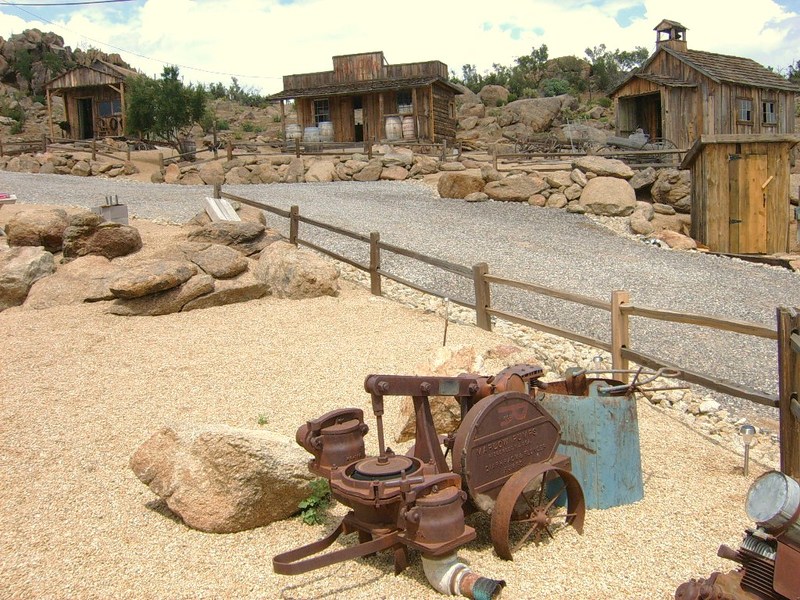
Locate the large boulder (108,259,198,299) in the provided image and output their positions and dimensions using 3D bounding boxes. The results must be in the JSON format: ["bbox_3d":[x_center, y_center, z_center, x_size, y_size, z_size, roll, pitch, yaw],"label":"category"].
[{"bbox_3d":[-3.337,-0.291,10.950,1.194,0.480,0.800,-4,6,-17],"label":"large boulder"}]

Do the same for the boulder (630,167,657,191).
[{"bbox_3d":[5.629,-2.797,18.700,0.589,0.520,0.550,-1,6,17],"label":"boulder"}]

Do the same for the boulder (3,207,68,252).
[{"bbox_3d":[-5.826,-1.133,13.000,1.020,0.680,0.800,-5,8,-24],"label":"boulder"}]

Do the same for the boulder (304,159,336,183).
[{"bbox_3d":[-2.457,-3.987,25.000,0.950,0.700,0.700,-3,7,-6],"label":"boulder"}]

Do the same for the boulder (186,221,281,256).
[{"bbox_3d":[-3.088,-1.122,15.000,1.700,0.550,1.100,-4,10,-11],"label":"boulder"}]

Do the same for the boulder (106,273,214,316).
[{"bbox_3d":[-3.155,-0.073,10.700,1.374,0.570,0.850,-4,6,-16],"label":"boulder"}]

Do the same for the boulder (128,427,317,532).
[{"bbox_3d":[-1.143,1.163,5.300,1.180,0.500,0.750,-2,9,0],"label":"boulder"}]

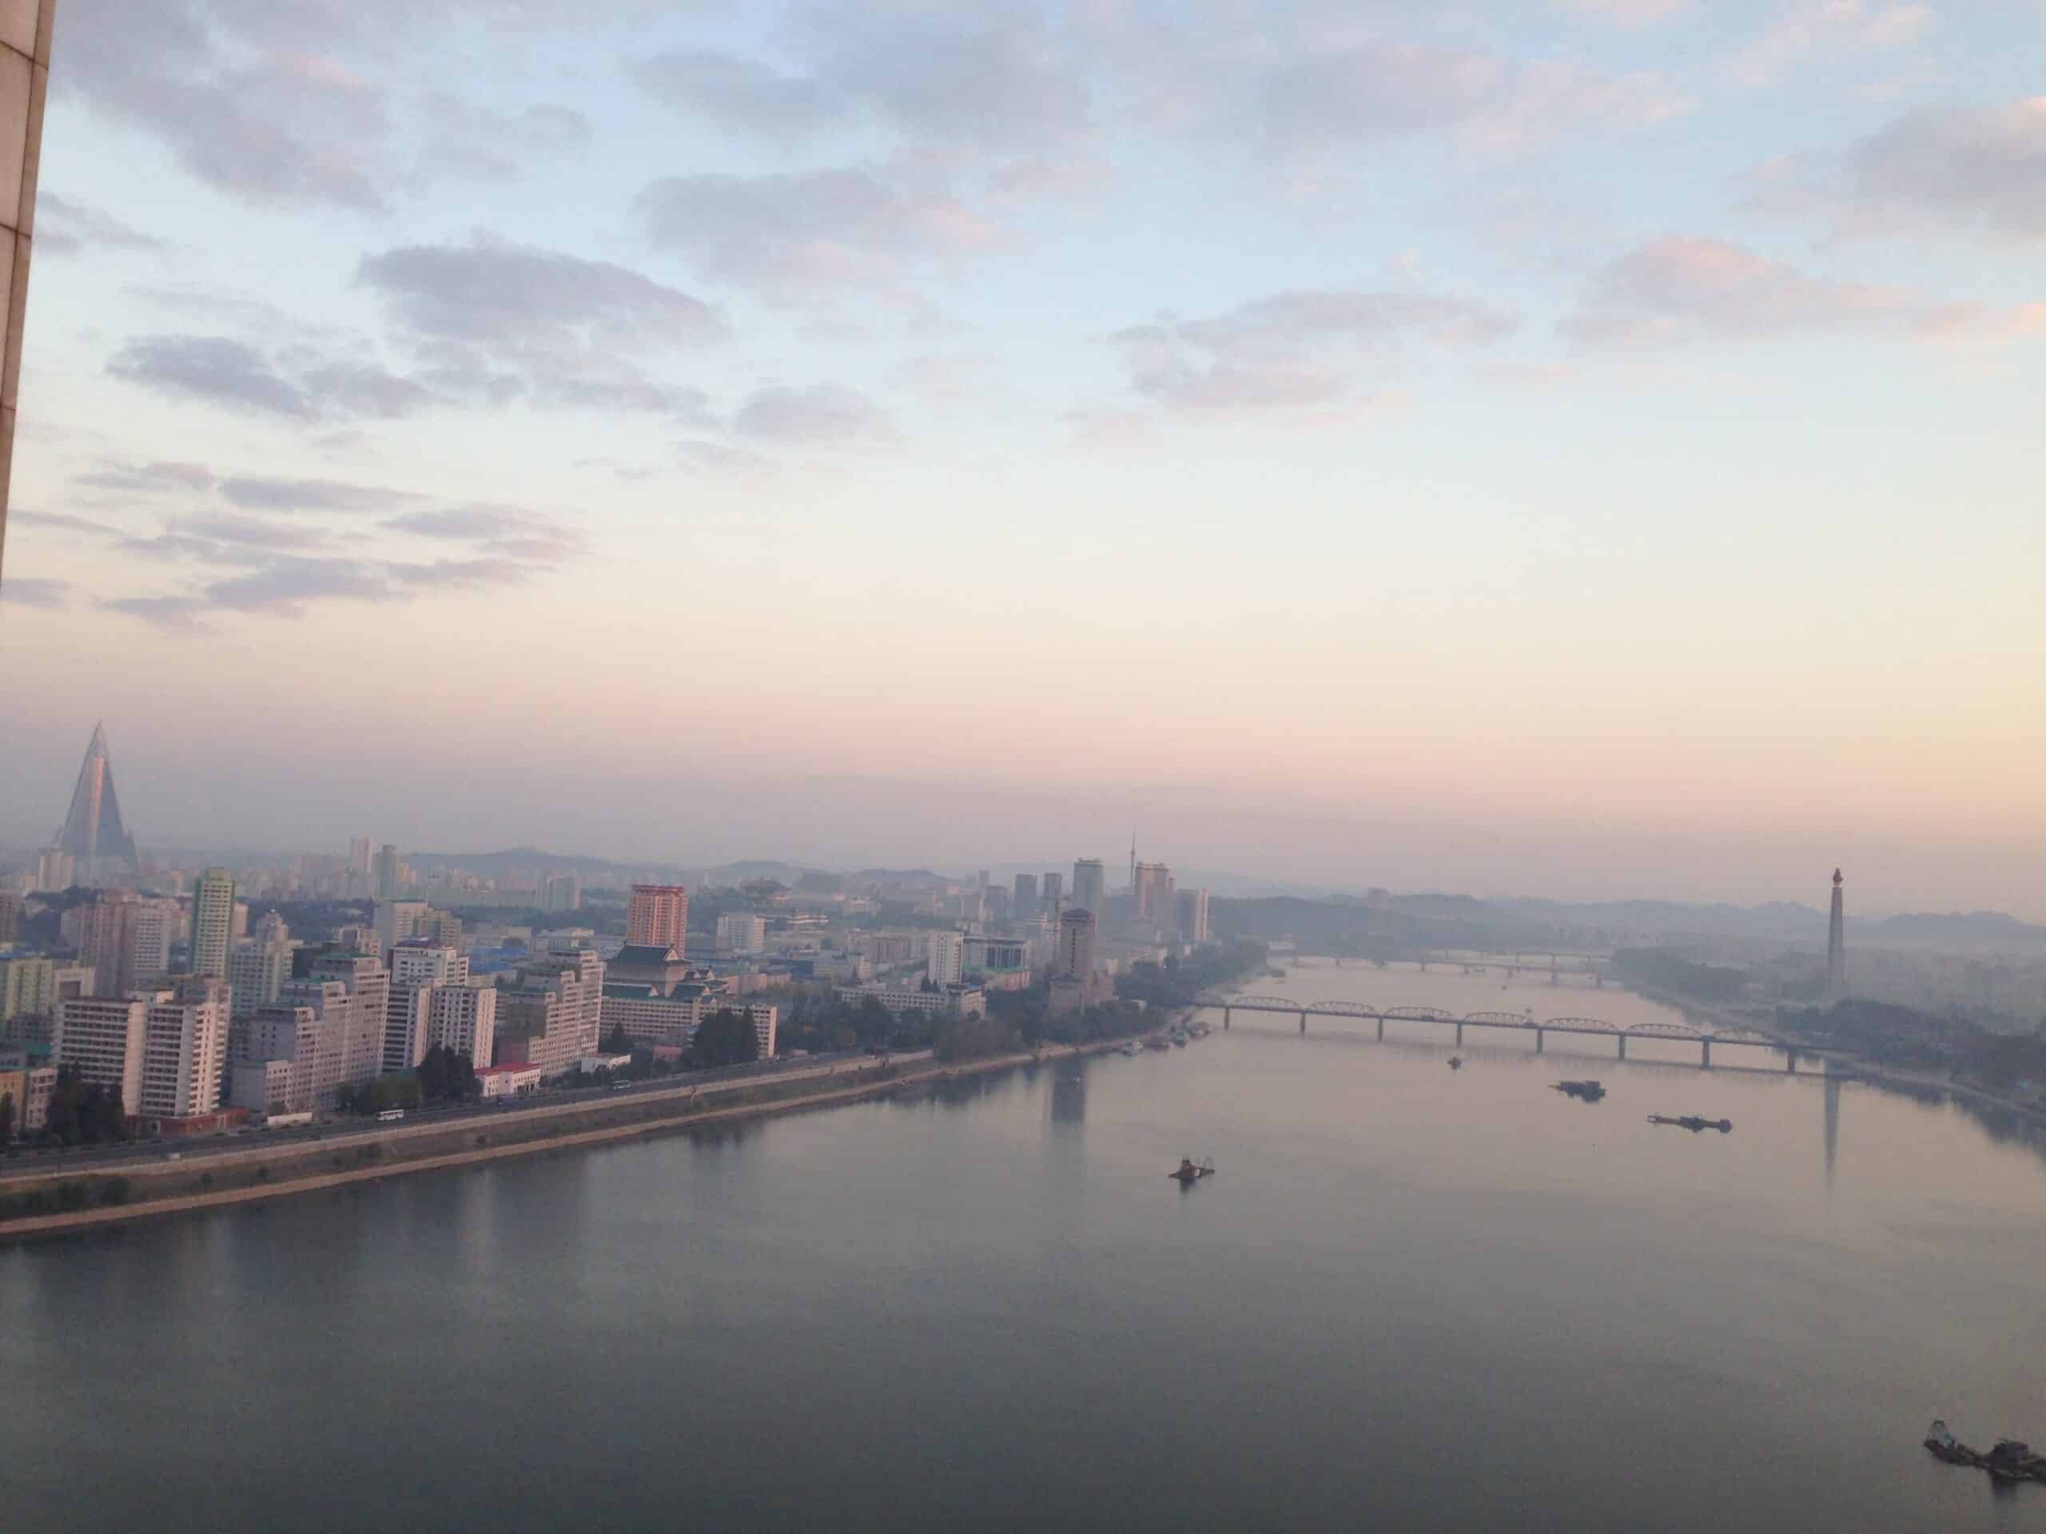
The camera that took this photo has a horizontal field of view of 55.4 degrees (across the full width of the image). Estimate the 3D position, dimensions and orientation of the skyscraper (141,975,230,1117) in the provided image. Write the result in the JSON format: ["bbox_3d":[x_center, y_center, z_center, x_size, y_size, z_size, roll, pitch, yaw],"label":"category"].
[{"bbox_3d":[-302.290,101.240,704.520,18.450,47.450,21.380,3,-4,7],"label":"skyscraper"}]

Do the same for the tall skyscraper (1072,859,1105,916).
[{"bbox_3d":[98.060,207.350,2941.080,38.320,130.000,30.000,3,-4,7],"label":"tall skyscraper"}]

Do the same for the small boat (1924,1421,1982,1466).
[{"bbox_3d":[189.620,138.520,398.960,3.700,5.400,11.500,5,-4,-30],"label":"small boat"}]

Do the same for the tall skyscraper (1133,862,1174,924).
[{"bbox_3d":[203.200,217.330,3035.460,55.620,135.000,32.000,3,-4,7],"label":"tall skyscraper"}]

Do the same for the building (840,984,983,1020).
[{"bbox_3d":[-79.670,169.170,1389.850,100.170,22.000,40.000,3,-4,7],"label":"building"}]

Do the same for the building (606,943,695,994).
[{"bbox_3d":[-212.360,125.930,1105.000,46.000,46.000,34.000,3,-4,8],"label":"building"}]

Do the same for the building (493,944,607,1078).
[{"bbox_3d":[-227.460,115.920,943.300,16.830,55.000,92.460,3,-4,7],"label":"building"}]

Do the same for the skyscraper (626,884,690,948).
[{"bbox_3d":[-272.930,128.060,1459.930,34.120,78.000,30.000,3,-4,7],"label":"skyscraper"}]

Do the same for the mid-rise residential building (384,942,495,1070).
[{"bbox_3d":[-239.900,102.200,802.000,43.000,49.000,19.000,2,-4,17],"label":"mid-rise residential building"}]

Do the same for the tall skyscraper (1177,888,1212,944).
[{"bbox_3d":[277.520,253.640,3150.000,34.000,106.000,32.000,1,-5,30],"label":"tall skyscraper"}]

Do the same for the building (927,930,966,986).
[{"bbox_3d":[-68.470,168.870,1705.000,27.000,52.000,18.000,2,-4,18],"label":"building"}]

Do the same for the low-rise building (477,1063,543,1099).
[{"bbox_3d":[-197.260,120.910,751.000,9.000,9.500,38.000,2,-4,18],"label":"low-rise building"}]

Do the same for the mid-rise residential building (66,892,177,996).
[{"bbox_3d":[-565.180,111.860,1222.470,51.930,63.310,28.000,3,-4,7],"label":"mid-rise residential building"}]

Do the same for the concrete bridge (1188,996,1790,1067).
[{"bbox_3d":[386.040,216.310,1584.770,506.180,28.000,14.000,2,-4,21],"label":"concrete bridge"}]

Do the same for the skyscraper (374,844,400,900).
[{"bbox_3d":[-1145.670,196.530,3512.780,29.450,111.480,28.000,3,-4,7],"label":"skyscraper"}]

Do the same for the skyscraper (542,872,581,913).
[{"bbox_3d":[-827.530,227.250,3500.000,62.000,72.000,22.000,2,-4,18],"label":"skyscraper"}]

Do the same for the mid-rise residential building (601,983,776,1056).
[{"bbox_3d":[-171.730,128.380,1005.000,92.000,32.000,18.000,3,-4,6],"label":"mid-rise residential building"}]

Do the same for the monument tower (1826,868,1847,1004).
[{"bbox_3d":[863.200,189.400,2069.190,18.000,166.000,18.000,3,-4,10],"label":"monument tower"}]

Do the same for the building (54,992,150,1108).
[{"bbox_3d":[-279.700,90.160,592.000,27.000,40.000,12.000,2,-4,18],"label":"building"}]

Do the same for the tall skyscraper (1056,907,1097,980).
[{"bbox_3d":[41.380,151.970,1530.000,24.000,78.000,23.000,2,-4,18],"label":"tall skyscraper"}]

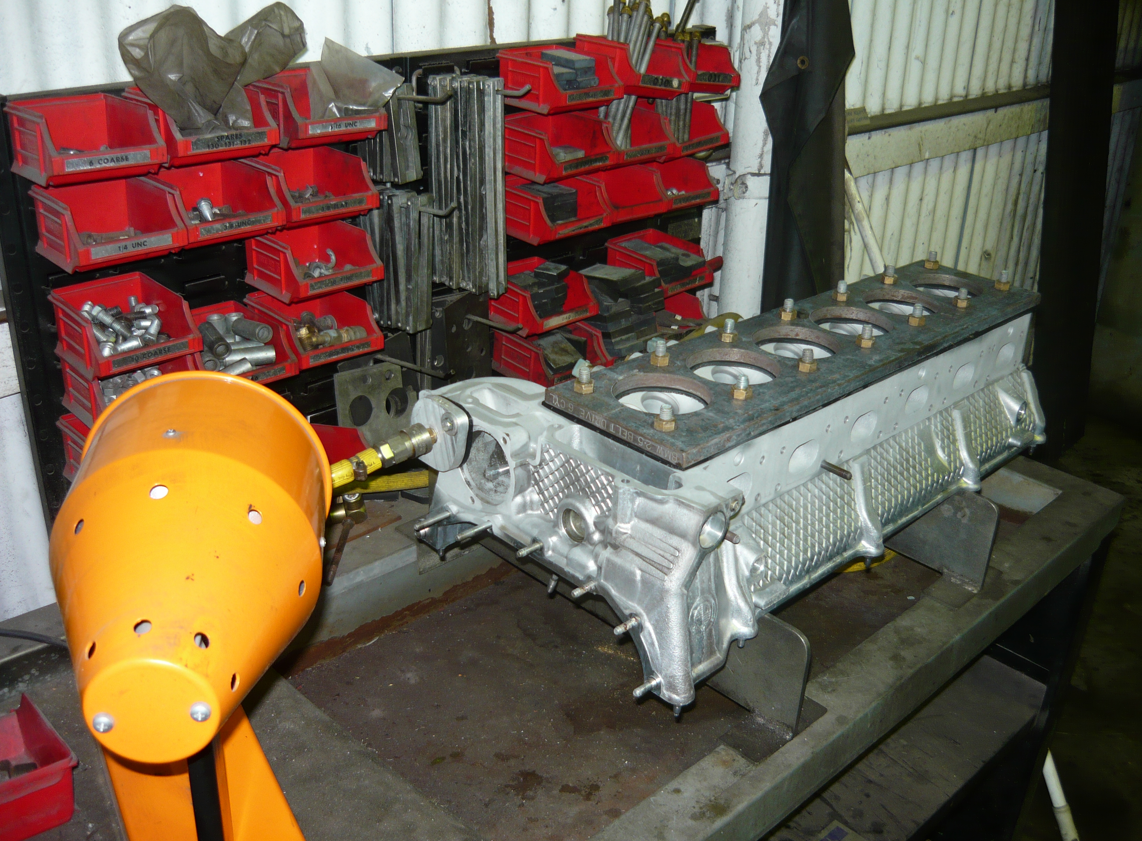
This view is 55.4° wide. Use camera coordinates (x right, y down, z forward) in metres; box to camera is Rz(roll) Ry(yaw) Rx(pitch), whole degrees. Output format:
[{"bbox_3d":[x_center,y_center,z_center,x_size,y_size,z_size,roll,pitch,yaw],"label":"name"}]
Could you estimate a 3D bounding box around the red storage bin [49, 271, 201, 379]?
[{"bbox_3d":[-0.465,-0.095,1.131,0.106,0.068,0.138,-21,32,-38],"label":"red storage bin"}]

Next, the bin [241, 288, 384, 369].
[{"bbox_3d":[-0.306,-0.109,1.285,0.106,0.068,0.138,-21,32,-38],"label":"bin"}]

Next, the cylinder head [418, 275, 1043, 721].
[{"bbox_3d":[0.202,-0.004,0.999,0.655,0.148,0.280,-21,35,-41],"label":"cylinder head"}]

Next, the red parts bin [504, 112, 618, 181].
[{"bbox_3d":[-0.021,-0.363,1.452,0.106,0.068,0.138,-21,32,-38],"label":"red parts bin"}]

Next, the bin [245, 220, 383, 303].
[{"bbox_3d":[-0.299,-0.186,1.259,0.104,0.068,0.134,-20,33,-37],"label":"bin"}]

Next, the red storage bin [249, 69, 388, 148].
[{"bbox_3d":[-0.284,-0.343,1.196,0.104,0.068,0.134,-20,33,-37],"label":"red storage bin"}]

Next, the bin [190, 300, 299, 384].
[{"bbox_3d":[-0.389,-0.075,1.225,0.104,0.068,0.134,-20,33,-37],"label":"bin"}]

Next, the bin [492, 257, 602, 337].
[{"bbox_3d":[-0.045,-0.170,1.522,0.104,0.068,0.134,-20,33,-37],"label":"bin"}]

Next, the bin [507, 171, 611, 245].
[{"bbox_3d":[-0.030,-0.288,1.479,0.106,0.068,0.138,-21,32,-38],"label":"bin"}]

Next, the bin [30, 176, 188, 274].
[{"bbox_3d":[-0.462,-0.197,1.091,0.104,0.068,0.134,-20,33,-37],"label":"bin"}]

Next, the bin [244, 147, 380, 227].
[{"bbox_3d":[-0.297,-0.263,1.222,0.104,0.068,0.134,-20,33,-37],"label":"bin"}]

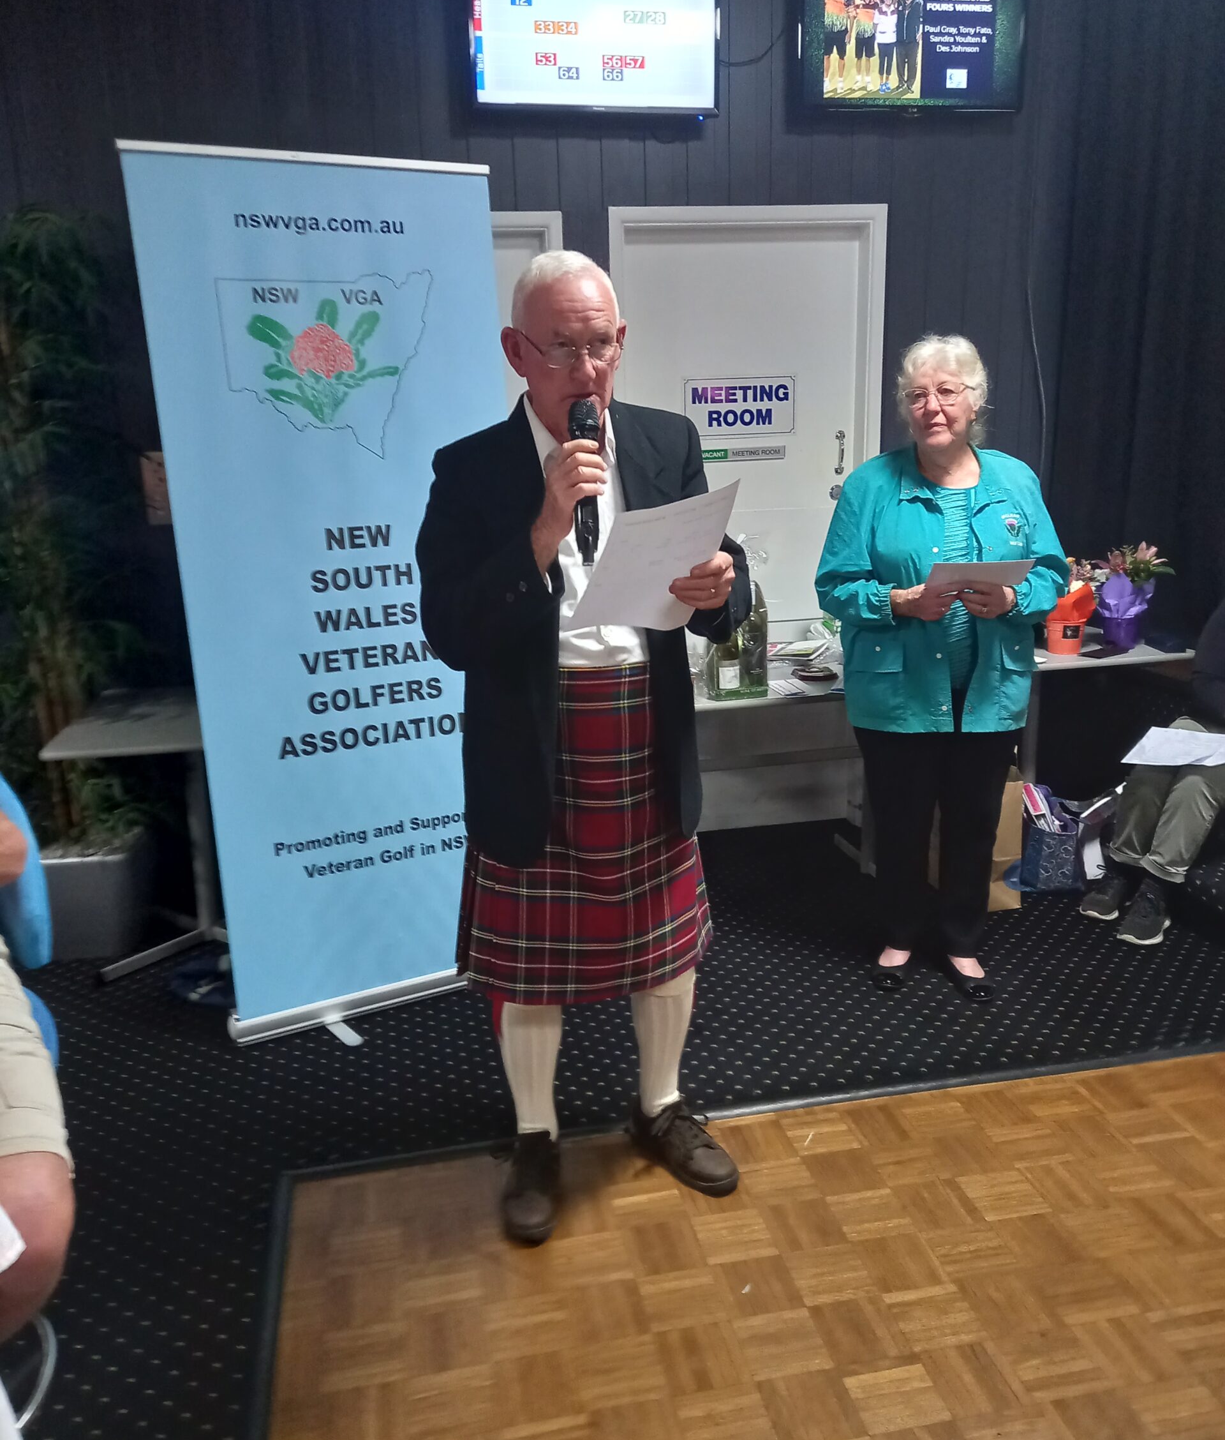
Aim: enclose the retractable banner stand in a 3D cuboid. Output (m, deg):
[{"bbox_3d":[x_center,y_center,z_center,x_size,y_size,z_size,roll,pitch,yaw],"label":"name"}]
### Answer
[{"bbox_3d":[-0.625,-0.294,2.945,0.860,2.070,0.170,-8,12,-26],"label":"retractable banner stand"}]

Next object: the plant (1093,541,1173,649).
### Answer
[{"bbox_3d":[1.706,-0.416,3.860,0.267,0.322,0.240,-4,14,-10],"label":"plant"}]

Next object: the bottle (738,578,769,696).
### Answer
[{"bbox_3d":[0.403,-0.248,3.338,0.085,0.296,0.085,-4,14,-10],"label":"bottle"}]

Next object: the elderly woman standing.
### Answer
[{"bbox_3d":[0.810,-0.102,2.933,0.580,1.629,0.390,-3,14,-4],"label":"elderly woman standing"}]

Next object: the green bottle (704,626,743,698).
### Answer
[{"bbox_3d":[0.321,-0.235,3.299,0.076,0.295,0.076,-4,14,-10],"label":"green bottle"}]

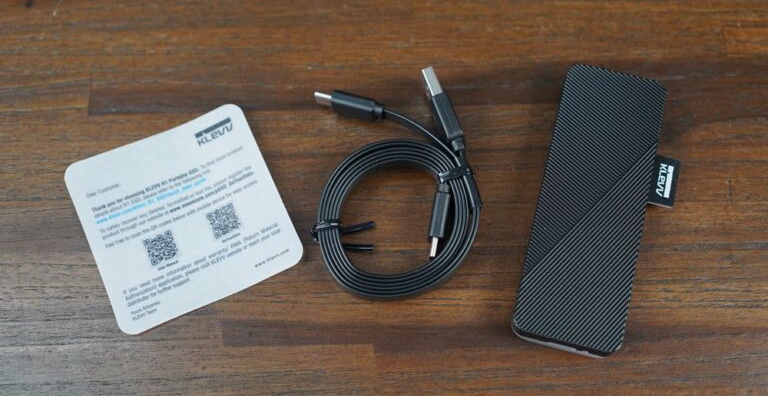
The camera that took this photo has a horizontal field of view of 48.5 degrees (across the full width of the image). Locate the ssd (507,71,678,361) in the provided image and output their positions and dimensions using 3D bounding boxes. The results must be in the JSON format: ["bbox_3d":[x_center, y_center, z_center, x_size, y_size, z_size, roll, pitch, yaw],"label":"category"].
[{"bbox_3d":[0.088,0.004,0.348,0.050,0.013,0.121,14,68,6],"label":"ssd"}]

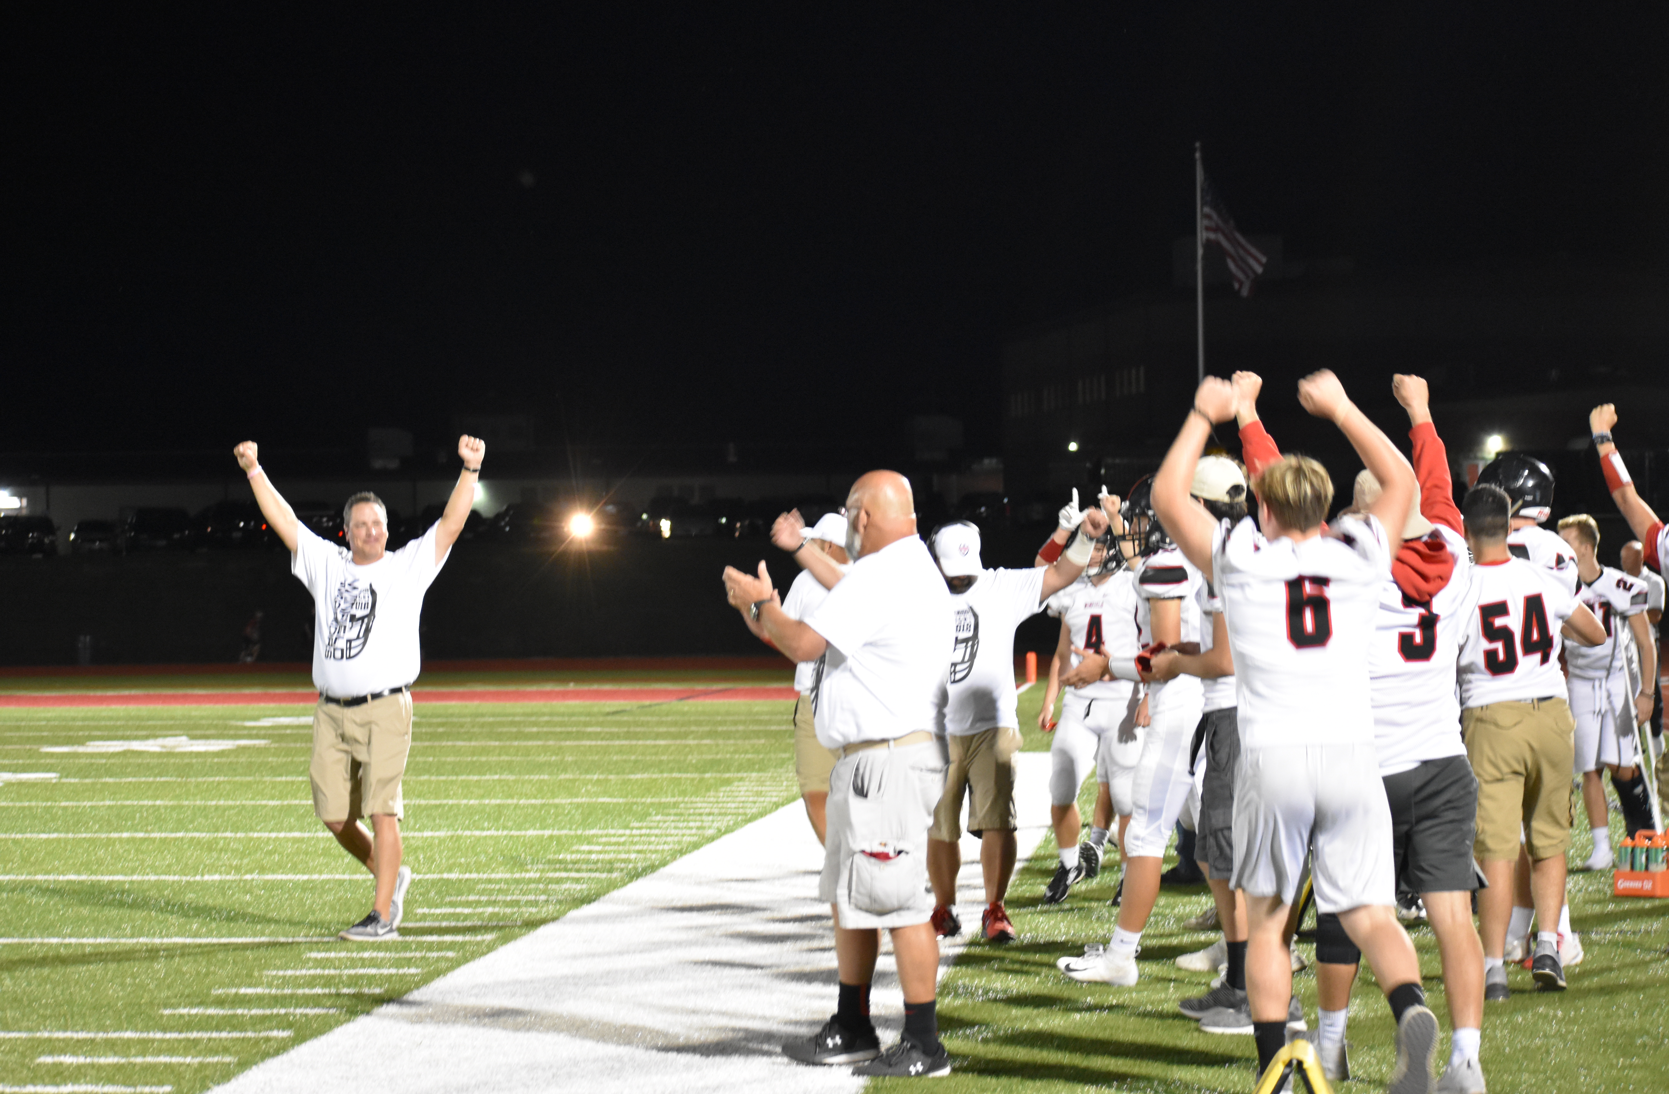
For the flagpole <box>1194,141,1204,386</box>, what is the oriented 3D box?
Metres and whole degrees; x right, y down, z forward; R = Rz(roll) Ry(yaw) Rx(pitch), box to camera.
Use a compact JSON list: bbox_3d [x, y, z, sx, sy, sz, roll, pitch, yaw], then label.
[{"bbox_3d":[9.409,-4.790,125.000,0.150,11.300,0.150,-1,-1,0],"label":"flagpole"}]

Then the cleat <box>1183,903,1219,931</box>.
[{"bbox_3d":[1.606,1.555,20.500,0.290,0.120,0.110,-1,-1,9],"label":"cleat"}]

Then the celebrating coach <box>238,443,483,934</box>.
[{"bbox_3d":[-2.028,0.602,20.800,1.030,2.150,0.550,-1,-1,13],"label":"celebrating coach"}]

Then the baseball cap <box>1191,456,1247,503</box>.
[{"bbox_3d":[1.277,-0.223,16.350,0.180,0.160,0.270,0,-1,-38],"label":"baseball cap"}]

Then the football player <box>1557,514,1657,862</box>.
[{"bbox_3d":[3.951,0.726,24.850,0.560,1.800,0.460,-1,-1,34],"label":"football player"}]

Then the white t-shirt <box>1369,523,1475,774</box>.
[{"bbox_3d":[1.612,0.290,13.850,0.500,0.720,0.320,0,-1,-29],"label":"white t-shirt"}]

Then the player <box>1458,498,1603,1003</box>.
[{"bbox_3d":[2.458,0.689,17.200,0.520,1.820,0.460,-1,-1,-9],"label":"player"}]

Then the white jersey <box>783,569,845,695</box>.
[{"bbox_3d":[0.027,0.388,22.600,0.420,0.640,0.520,-1,-1,27],"label":"white jersey"}]

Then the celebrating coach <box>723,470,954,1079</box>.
[{"bbox_3d":[0.018,0.680,14.550,0.680,1.800,0.560,-1,-1,27],"label":"celebrating coach"}]

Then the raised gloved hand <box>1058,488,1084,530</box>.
[{"bbox_3d":[1.089,-0.171,22.400,0.140,0.200,0.090,-1,-1,6],"label":"raised gloved hand"}]

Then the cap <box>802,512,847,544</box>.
[{"bbox_3d":[-0.009,-0.088,22.600,0.260,0.150,0.180,11,4,24],"label":"cap"}]

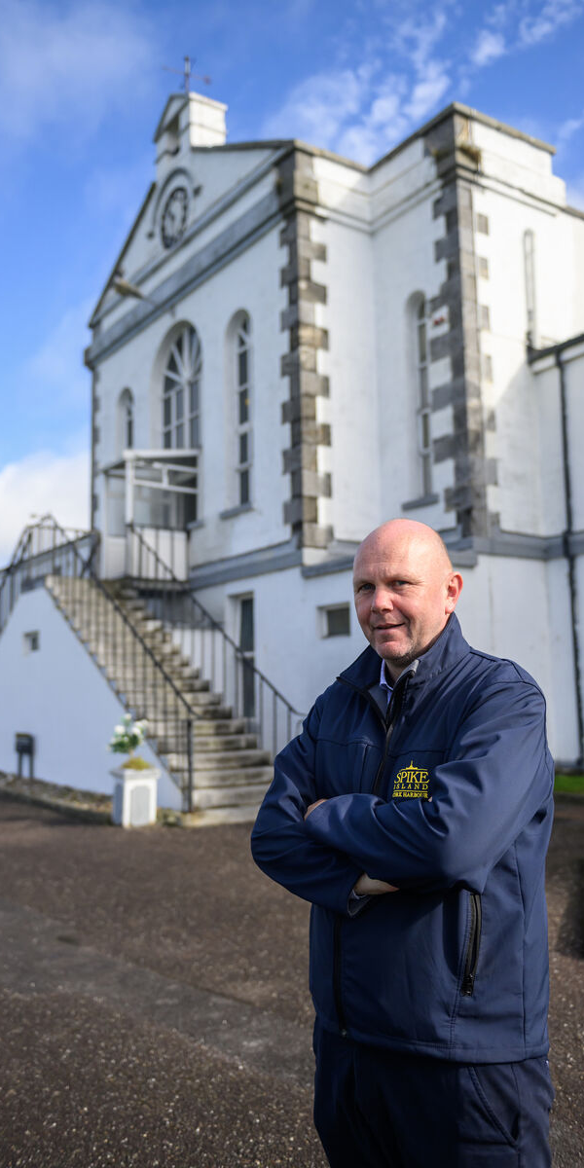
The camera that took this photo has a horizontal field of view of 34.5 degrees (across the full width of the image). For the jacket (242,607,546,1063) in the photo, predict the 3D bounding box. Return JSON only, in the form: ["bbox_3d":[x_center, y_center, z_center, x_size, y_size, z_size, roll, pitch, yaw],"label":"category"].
[{"bbox_3d":[0.190,0.412,1.590,0.400,0.740,0.560,5,-9,-41],"label":"jacket"}]

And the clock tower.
[{"bbox_3d":[-2.081,-9.029,18.984,0.836,1.591,1.632,4,-8,-34],"label":"clock tower"}]

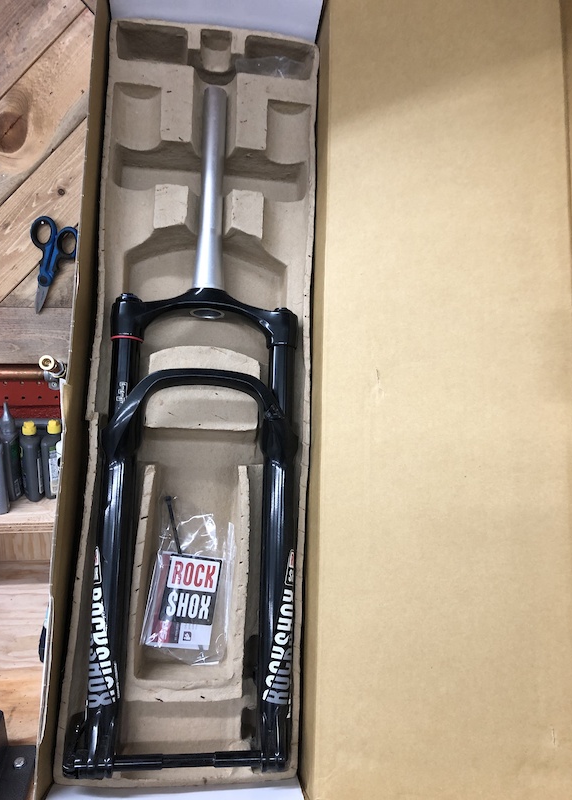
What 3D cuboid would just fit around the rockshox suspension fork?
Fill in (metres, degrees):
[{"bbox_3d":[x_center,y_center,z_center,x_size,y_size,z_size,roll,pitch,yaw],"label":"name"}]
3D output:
[{"bbox_3d":[-0.100,0.002,0.734,0.237,0.788,0.108,3,-6,-9],"label":"rockshox suspension fork"}]

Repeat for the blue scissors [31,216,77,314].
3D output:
[{"bbox_3d":[-0.328,-0.185,0.911,0.071,0.137,0.014,11,13,-5],"label":"blue scissors"}]

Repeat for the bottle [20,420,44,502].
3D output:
[{"bbox_3d":[-0.373,0.088,0.952,0.029,0.122,0.042,-3,14,-14],"label":"bottle"}]

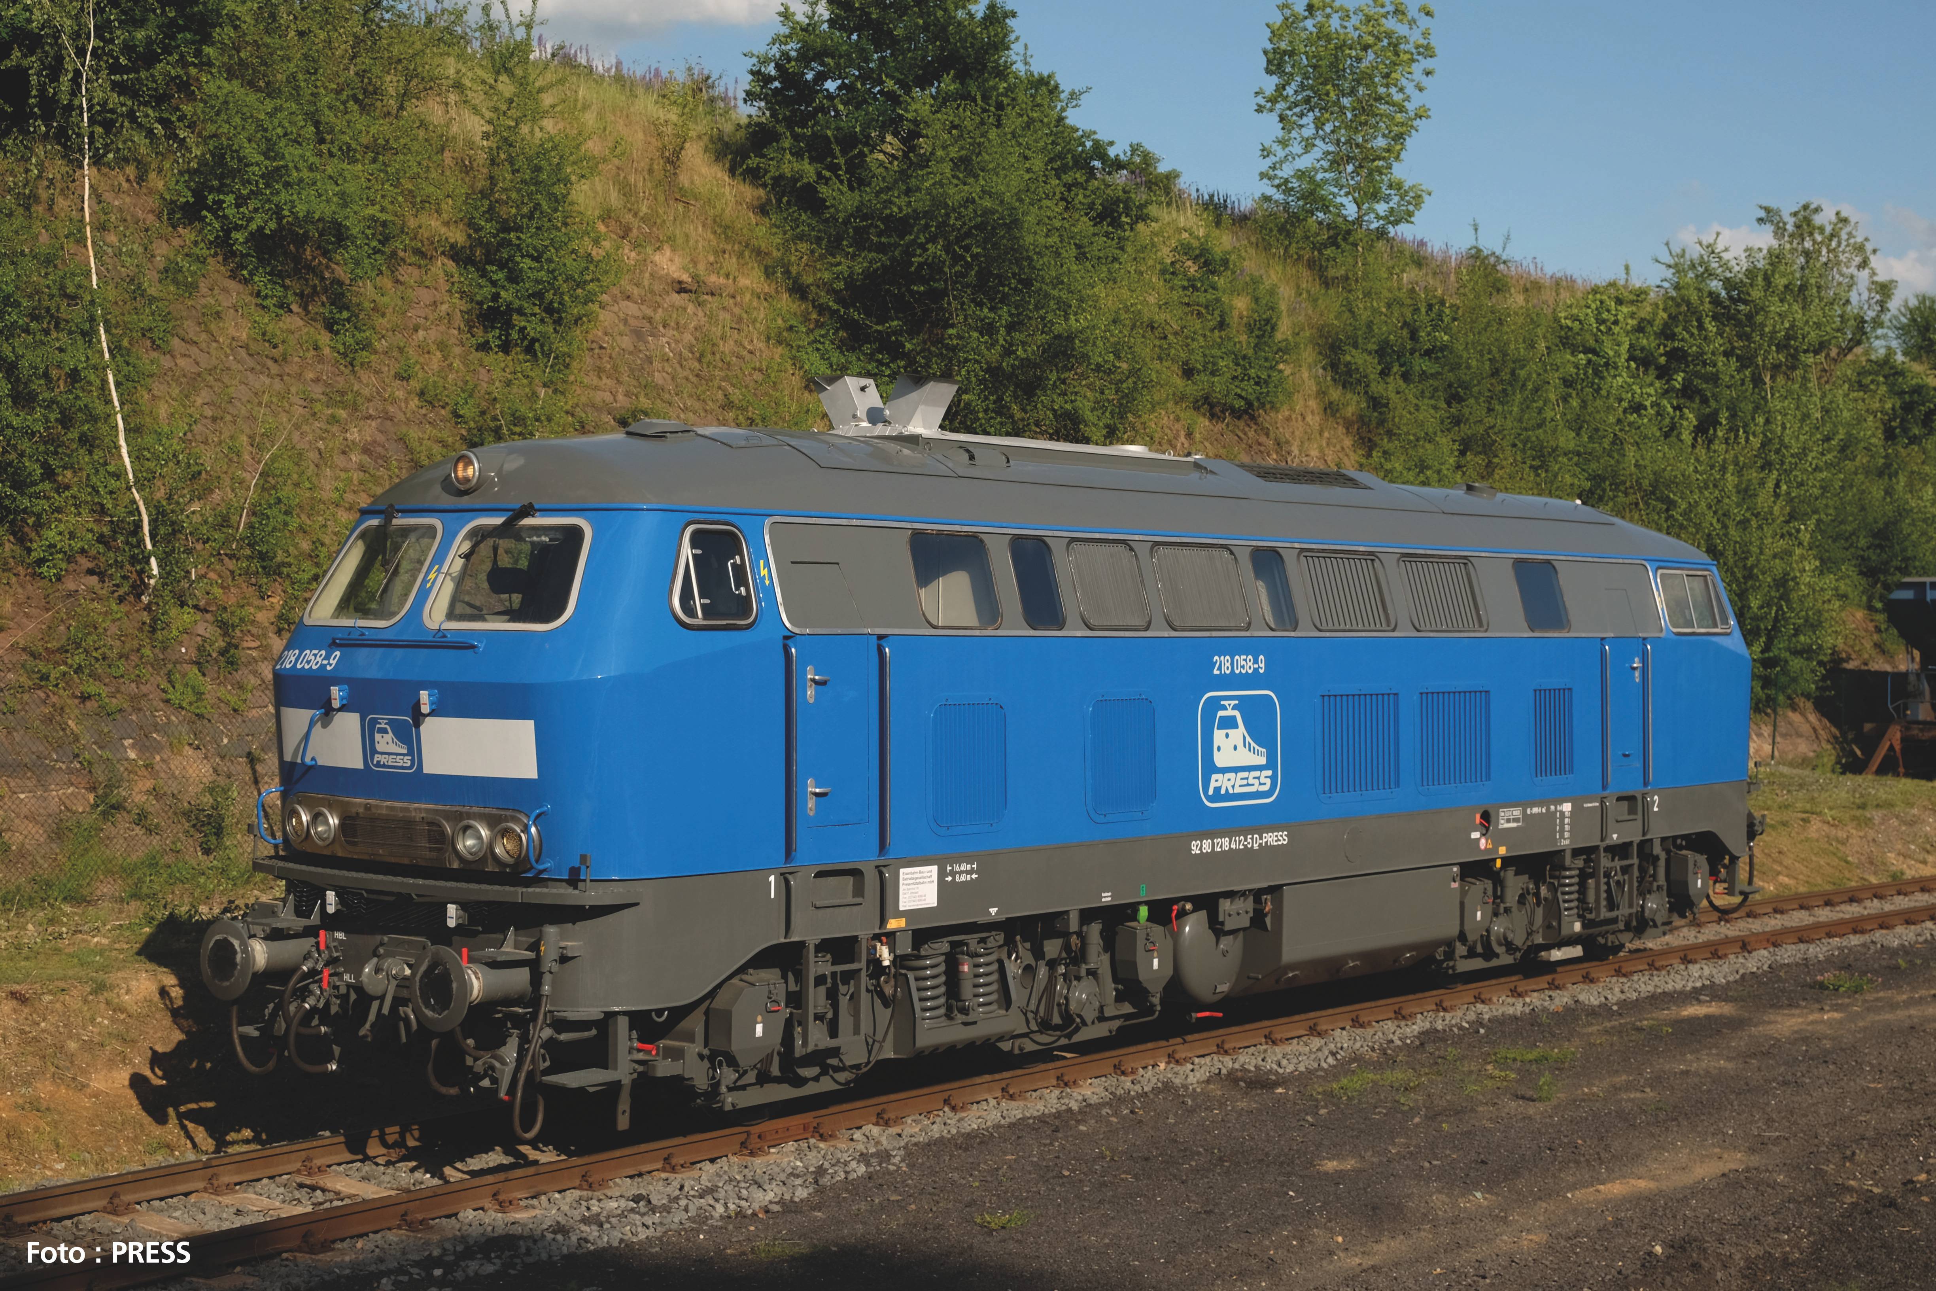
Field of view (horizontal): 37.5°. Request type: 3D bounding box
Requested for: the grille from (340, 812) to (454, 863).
[{"bbox_3d":[-3.186,1.060,15.862,0.950,0.210,0.060,2,1,39],"label":"grille"}]

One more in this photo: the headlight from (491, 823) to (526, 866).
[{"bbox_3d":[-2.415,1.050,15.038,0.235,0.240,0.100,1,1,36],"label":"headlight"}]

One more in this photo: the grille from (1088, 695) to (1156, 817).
[{"bbox_3d":[0.991,0.709,18.263,0.050,0.750,0.740,-1,0,38],"label":"grille"}]

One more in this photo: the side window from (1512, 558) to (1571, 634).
[{"bbox_3d":[4.640,-0.392,23.011,0.060,0.605,0.785,-18,-11,37],"label":"side window"}]

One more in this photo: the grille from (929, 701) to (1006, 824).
[{"bbox_3d":[0.013,0.730,17.425,0.050,0.770,0.735,2,1,39],"label":"grille"}]

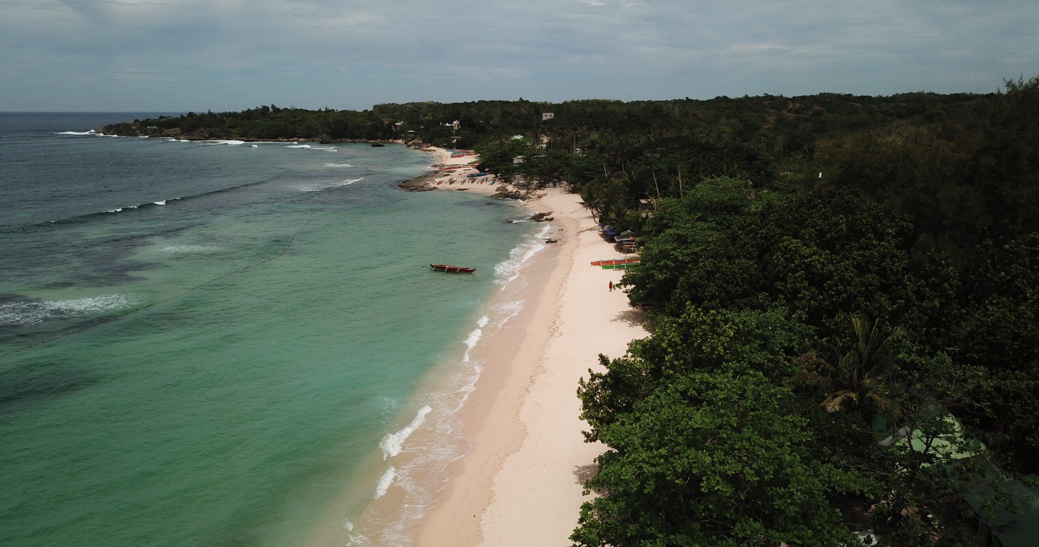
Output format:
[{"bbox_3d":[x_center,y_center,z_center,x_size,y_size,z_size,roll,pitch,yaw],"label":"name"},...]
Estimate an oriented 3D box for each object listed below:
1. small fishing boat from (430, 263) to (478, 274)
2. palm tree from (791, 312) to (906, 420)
[{"bbox_3d":[-11.298,-0.813,132.394,8.711,1.050,2.400,6,13,25],"label":"small fishing boat"},{"bbox_3d":[21.032,8.565,49.089,7.200,11.986,7.200,0,12,0],"label":"palm tree"}]

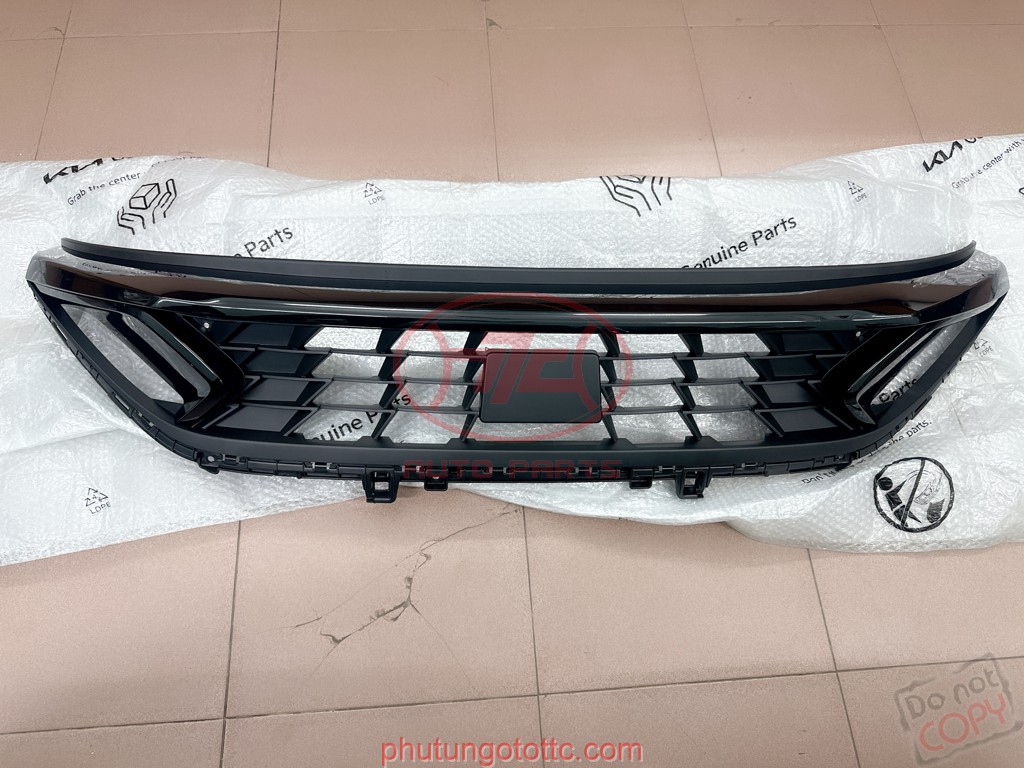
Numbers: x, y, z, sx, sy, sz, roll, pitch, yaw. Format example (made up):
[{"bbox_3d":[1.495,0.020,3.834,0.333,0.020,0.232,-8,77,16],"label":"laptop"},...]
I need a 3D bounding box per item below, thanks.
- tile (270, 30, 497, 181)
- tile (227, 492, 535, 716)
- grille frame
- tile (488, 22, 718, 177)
[{"bbox_3d":[-0.234,-0.501,1.308,0.400,0.010,0.400,-3,67,-4],"label":"tile"},{"bbox_3d":[-0.178,0.233,0.993,0.400,0.010,0.400,-3,67,-4],"label":"tile"},{"bbox_3d":[0.033,-0.063,0.978,1.550,0.220,0.445,0,67,-2],"label":"grille frame"},{"bbox_3d":[0.165,-0.520,1.334,0.400,0.010,0.400,-3,67,-4],"label":"tile"}]

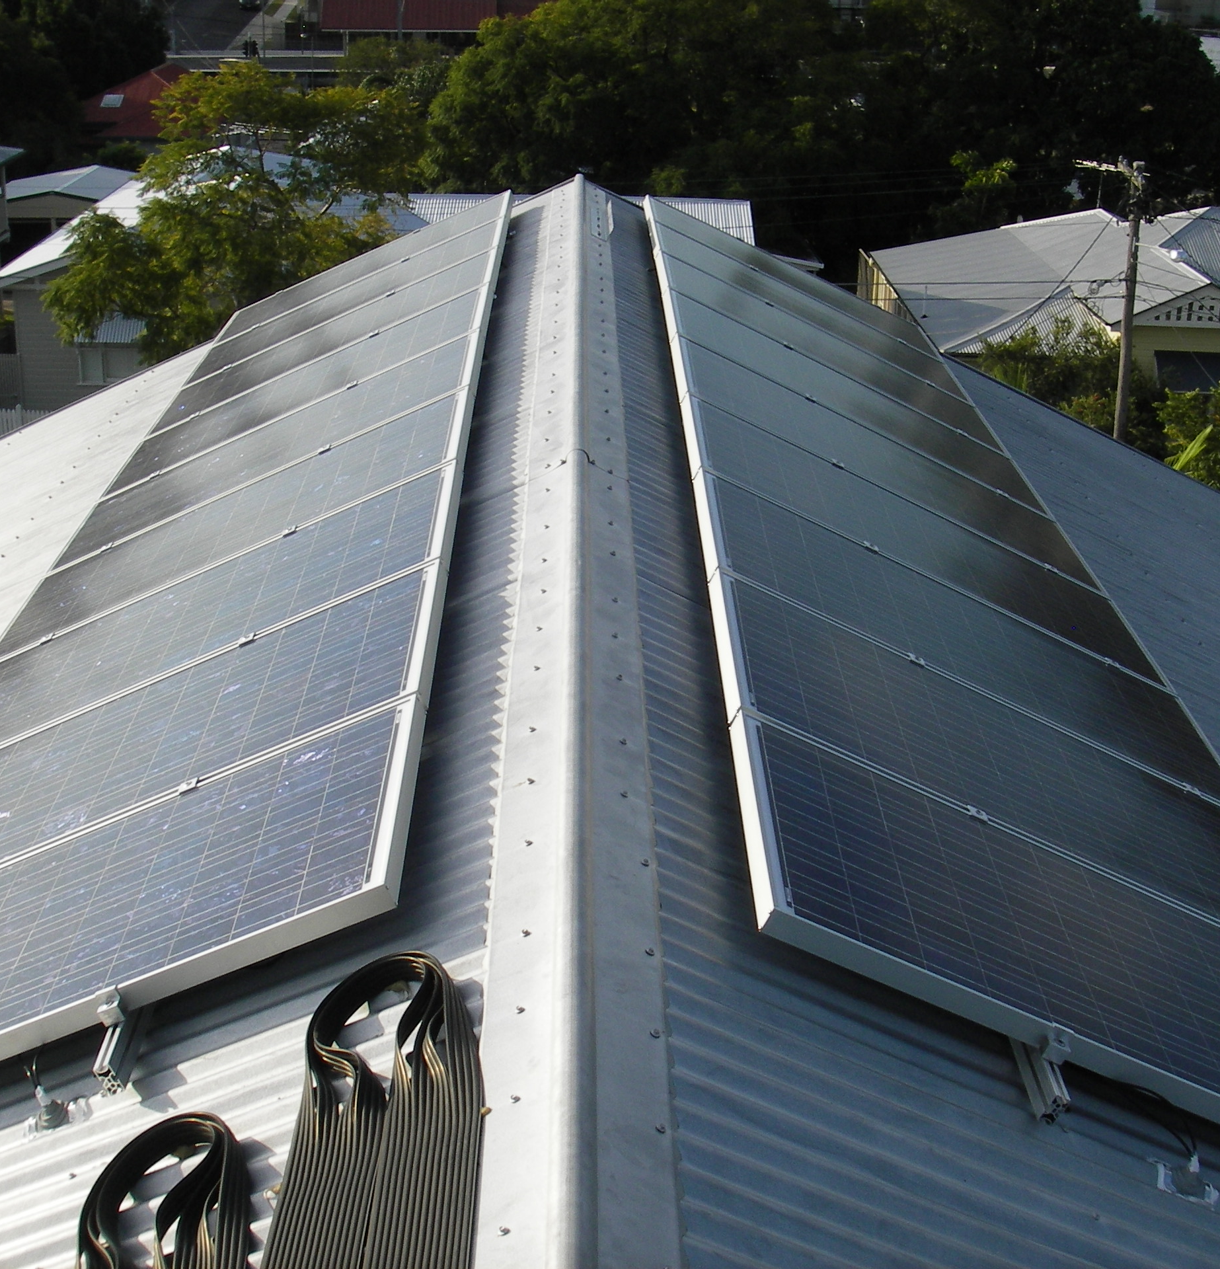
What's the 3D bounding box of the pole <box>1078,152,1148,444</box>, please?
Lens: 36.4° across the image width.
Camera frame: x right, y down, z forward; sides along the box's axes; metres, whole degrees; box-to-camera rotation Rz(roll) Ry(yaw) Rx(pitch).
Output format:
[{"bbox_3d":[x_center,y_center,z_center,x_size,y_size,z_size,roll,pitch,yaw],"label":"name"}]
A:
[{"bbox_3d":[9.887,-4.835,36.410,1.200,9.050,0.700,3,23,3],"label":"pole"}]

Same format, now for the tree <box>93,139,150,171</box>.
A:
[{"bbox_3d":[-19.169,-17.812,72.932,2.470,3.180,2.350,1,23,0],"label":"tree"}]

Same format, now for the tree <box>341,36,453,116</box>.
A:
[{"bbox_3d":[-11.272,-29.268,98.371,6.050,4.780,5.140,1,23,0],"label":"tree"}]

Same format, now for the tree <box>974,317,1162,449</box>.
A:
[{"bbox_3d":[10.296,-4.895,41.821,4.230,4.710,3.380,1,23,0],"label":"tree"}]

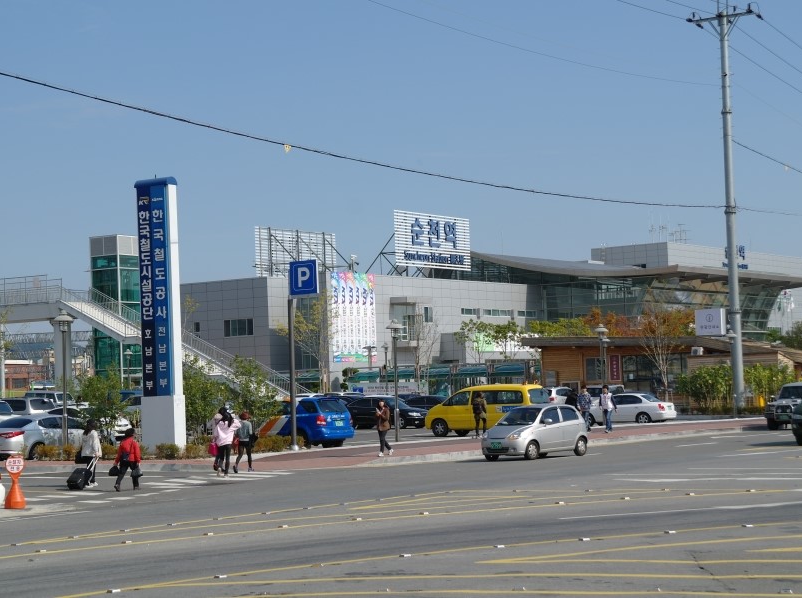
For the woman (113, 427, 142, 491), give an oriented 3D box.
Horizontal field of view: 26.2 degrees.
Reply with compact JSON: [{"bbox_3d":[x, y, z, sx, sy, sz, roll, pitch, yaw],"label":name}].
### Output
[{"bbox_3d":[-6.508,3.777,40.866,0.600,1.520,0.520,-4,-4,30],"label":"woman"}]

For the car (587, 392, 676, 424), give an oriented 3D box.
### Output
[{"bbox_3d":[9.850,4.920,76.300,4.520,1.430,1.730,-4,-4,30],"label":"car"}]

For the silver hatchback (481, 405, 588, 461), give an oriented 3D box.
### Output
[{"bbox_3d":[3.756,3.691,48.061,1.500,1.500,3.500,-5,-4,39],"label":"silver hatchback"}]

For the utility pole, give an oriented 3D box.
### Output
[{"bbox_3d":[16.332,-4.287,85.345,3.600,20.200,0.700,-5,-4,38],"label":"utility pole"}]

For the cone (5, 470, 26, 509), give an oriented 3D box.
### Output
[{"bbox_3d":[-7.920,3.924,35.400,0.430,0.800,0.430,-2,-3,0],"label":"cone"}]

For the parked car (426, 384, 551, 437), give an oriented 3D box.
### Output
[{"bbox_3d":[3.170,4.180,64.700,4.850,1.940,1.820,-4,-4,34],"label":"parked car"}]

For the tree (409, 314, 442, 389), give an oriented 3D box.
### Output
[{"bbox_3d":[1.594,4.254,115.942,2.150,6.500,2.100,-2,-3,1],"label":"tree"}]

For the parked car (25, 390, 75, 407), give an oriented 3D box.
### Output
[{"bbox_3d":[-21.054,6.520,105.000,4.500,1.830,1.750,-5,-4,38],"label":"parked car"}]

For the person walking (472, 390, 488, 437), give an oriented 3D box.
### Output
[{"bbox_3d":[2.879,4.239,62.800,0.500,1.660,0.450,-4,-3,23],"label":"person walking"}]

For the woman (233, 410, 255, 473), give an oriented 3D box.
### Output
[{"bbox_3d":[-4.169,3.762,45.469,0.520,1.640,0.460,-4,-4,30],"label":"woman"}]

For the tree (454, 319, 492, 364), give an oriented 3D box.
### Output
[{"bbox_3d":[4.972,4.572,115.000,2.500,6.400,2.500,-2,-3,0],"label":"tree"}]

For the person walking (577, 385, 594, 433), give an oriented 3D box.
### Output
[{"bbox_3d":[6.941,4.131,65.000,0.500,1.750,0.400,-3,-3,12],"label":"person walking"}]

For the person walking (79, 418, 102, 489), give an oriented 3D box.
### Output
[{"bbox_3d":[-7.310,3.638,40.500,0.480,1.630,0.480,-5,-4,43],"label":"person walking"}]

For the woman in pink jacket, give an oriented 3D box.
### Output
[{"bbox_3d":[-4.081,3.344,40.300,0.600,1.660,0.500,-4,-3,25],"label":"woman in pink jacket"}]

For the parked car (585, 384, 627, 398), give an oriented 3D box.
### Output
[{"bbox_3d":[11.347,5.860,99.000,1.800,1.800,4.500,-4,-4,36],"label":"parked car"}]

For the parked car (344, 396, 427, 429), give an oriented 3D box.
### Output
[{"bbox_3d":[-0.641,5.967,90.409,4.750,1.680,1.840,-4,-4,32],"label":"parked car"}]

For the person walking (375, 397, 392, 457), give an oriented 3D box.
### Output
[{"bbox_3d":[-0.461,3.735,49.700,0.460,1.630,0.460,-4,-4,37],"label":"person walking"}]

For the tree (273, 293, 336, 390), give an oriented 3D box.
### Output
[{"bbox_3d":[-6.158,3.601,109.985,4.000,7.500,3.700,-2,-3,-3],"label":"tree"}]

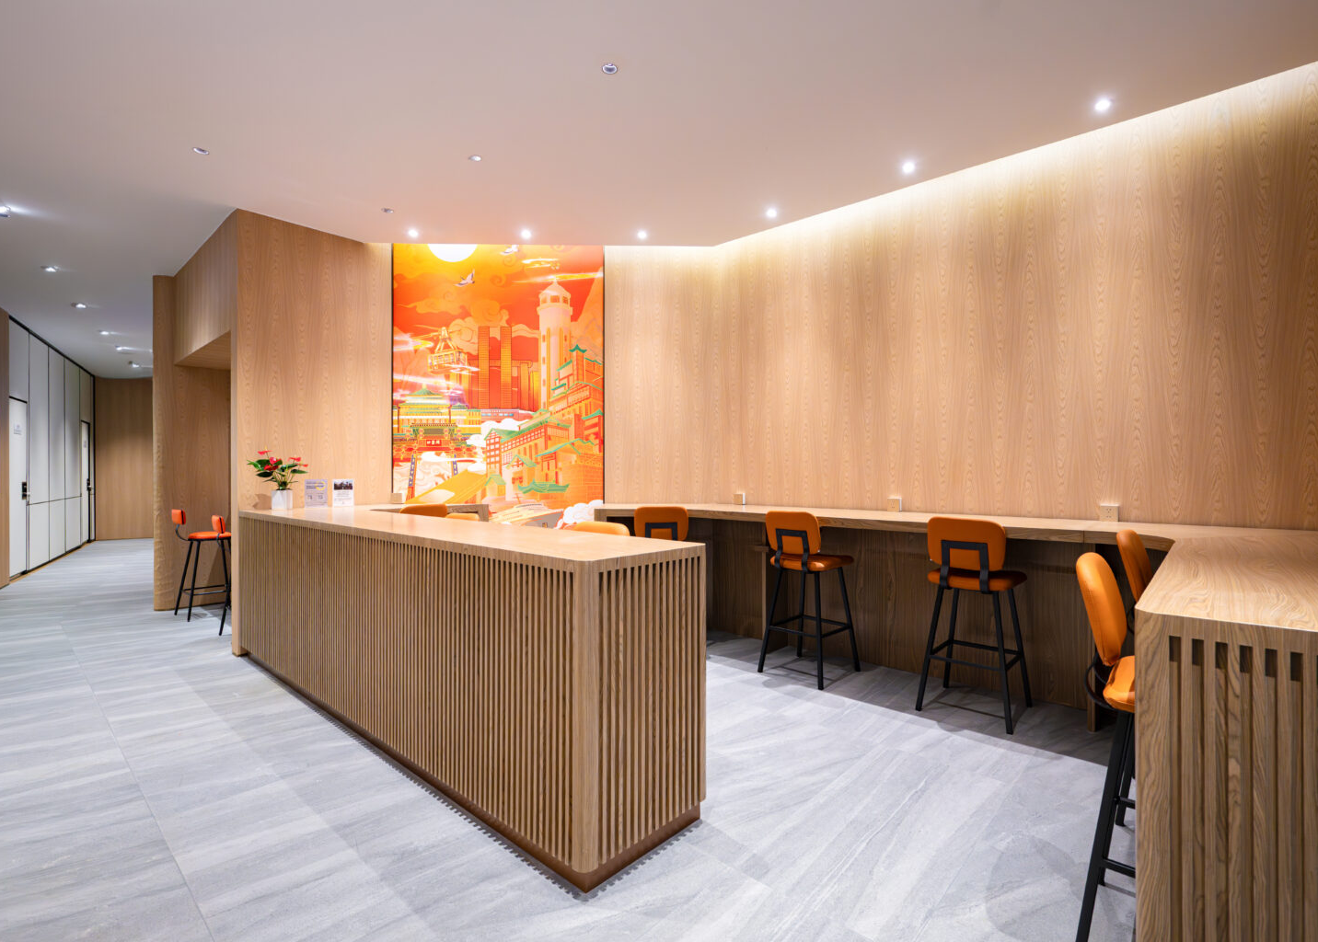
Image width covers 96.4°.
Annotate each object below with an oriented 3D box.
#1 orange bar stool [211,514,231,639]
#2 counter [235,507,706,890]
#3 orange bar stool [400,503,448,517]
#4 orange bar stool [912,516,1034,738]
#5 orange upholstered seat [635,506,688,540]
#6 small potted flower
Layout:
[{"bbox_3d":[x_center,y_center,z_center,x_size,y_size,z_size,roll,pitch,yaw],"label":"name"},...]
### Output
[{"bbox_3d":[-3.239,0.836,4.724,0.420,0.970,0.500,0,0,40],"label":"orange bar stool"},{"bbox_3d":[-1.413,0.798,3.232,3.694,1.030,0.600,0,0,41],"label":"counter"},{"bbox_3d":[-1.961,0.792,4.700,0.495,1.055,0.460,0,0,41],"label":"orange bar stool"},{"bbox_3d":[1.751,0.787,3.265,0.460,1.055,0.495,0,0,43],"label":"orange bar stool"},{"bbox_3d":[0.014,0.793,4.485,0.460,1.055,0.495,0,0,-4],"label":"orange upholstered seat"},{"bbox_3d":[-2.875,0.074,4.450,0.340,0.430,0.330,0,0,41],"label":"small potted flower"}]

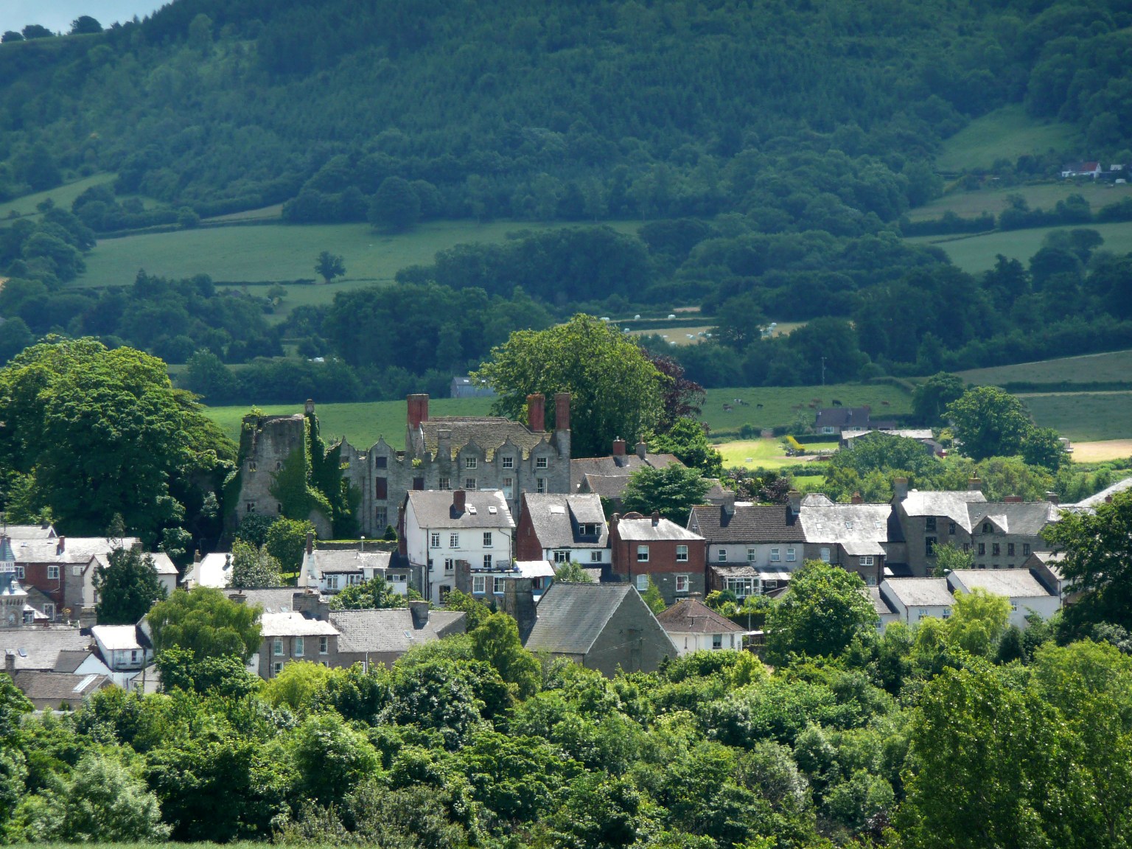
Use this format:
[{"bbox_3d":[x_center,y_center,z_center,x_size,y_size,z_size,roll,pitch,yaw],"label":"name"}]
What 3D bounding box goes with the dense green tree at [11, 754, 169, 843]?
[{"bbox_3d":[-36.820,28.910,600.000,12.480,7.160,10.500,0,0,0],"label":"dense green tree"}]

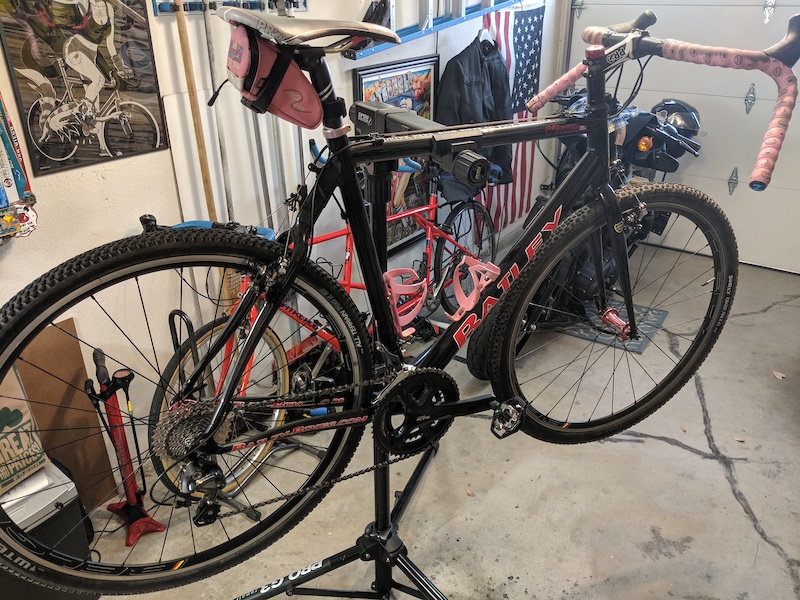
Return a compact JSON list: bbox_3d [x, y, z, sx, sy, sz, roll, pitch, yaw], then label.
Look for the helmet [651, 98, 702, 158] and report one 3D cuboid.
[{"bbox_3d":[1.513,-0.940,3.420,0.250,0.270,0.320,-18,41,-29],"label":"helmet"}]

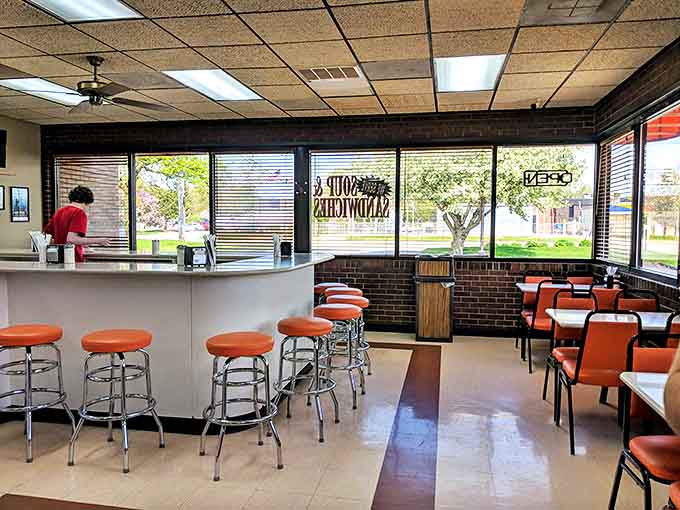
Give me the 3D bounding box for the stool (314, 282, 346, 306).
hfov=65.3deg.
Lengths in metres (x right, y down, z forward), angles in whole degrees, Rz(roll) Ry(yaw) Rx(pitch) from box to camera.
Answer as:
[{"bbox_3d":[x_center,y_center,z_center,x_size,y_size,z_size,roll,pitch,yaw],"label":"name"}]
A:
[{"bbox_3d":[-0.109,0.686,5.704,0.410,0.760,0.410,1,4,11],"label":"stool"}]

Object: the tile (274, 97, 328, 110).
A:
[{"bbox_3d":[-0.451,-1.757,6.138,0.600,0.025,0.600,1,4,11],"label":"tile"}]

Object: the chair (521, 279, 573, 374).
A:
[{"bbox_3d":[2.111,0.695,5.321,0.450,0.900,0.540,1,4,11],"label":"chair"}]

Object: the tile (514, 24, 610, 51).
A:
[{"bbox_3d":[1.597,-1.581,3.868,0.610,0.025,0.610,1,4,11],"label":"tile"}]

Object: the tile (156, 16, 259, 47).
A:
[{"bbox_3d":[-0.907,-1.587,3.747,0.600,0.025,0.600,1,4,11],"label":"tile"}]

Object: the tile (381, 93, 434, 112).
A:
[{"bbox_3d":[0.778,-1.737,5.987,0.610,0.025,0.760,1,4,11],"label":"tile"}]

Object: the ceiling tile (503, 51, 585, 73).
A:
[{"bbox_3d":[1.707,-1.621,4.456,0.605,0.020,0.605,1,4,11],"label":"ceiling tile"}]

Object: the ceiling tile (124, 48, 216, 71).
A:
[{"bbox_3d":[-1.394,-1.638,4.450,0.600,0.025,0.600,1,4,11],"label":"ceiling tile"}]

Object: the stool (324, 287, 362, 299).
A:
[{"bbox_3d":[0.043,0.693,5.363,0.430,0.720,0.430,1,4,11],"label":"stool"}]

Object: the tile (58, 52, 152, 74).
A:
[{"bbox_3d":[-1.996,-1.652,4.584,0.605,0.020,0.600,1,4,11],"label":"tile"}]

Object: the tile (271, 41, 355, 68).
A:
[{"bbox_3d":[-0.194,-1.619,4.231,0.600,0.025,0.600,1,4,11],"label":"tile"}]

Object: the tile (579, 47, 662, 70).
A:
[{"bbox_3d":[2.287,-1.622,4.380,0.540,0.025,0.600,1,4,11],"label":"tile"}]

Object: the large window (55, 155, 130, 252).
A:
[{"bbox_3d":[-3.493,-0.740,7.474,1.170,1.350,0.090,1,4,11],"label":"large window"}]

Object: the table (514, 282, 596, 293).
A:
[{"bbox_3d":[2.348,0.721,5.447,0.980,0.756,0.620,1,4,11],"label":"table"}]

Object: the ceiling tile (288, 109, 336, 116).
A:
[{"bbox_3d":[-0.356,-1.767,6.564,0.610,0.020,0.330,1,4,11],"label":"ceiling tile"}]

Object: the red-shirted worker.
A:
[{"bbox_3d":[-2.517,0.213,5.095,0.530,1.710,0.470,3,4,36],"label":"red-shirted worker"}]

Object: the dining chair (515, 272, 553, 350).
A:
[{"bbox_3d":[2.147,0.632,5.639,0.460,0.840,0.560,1,4,11],"label":"dining chair"}]

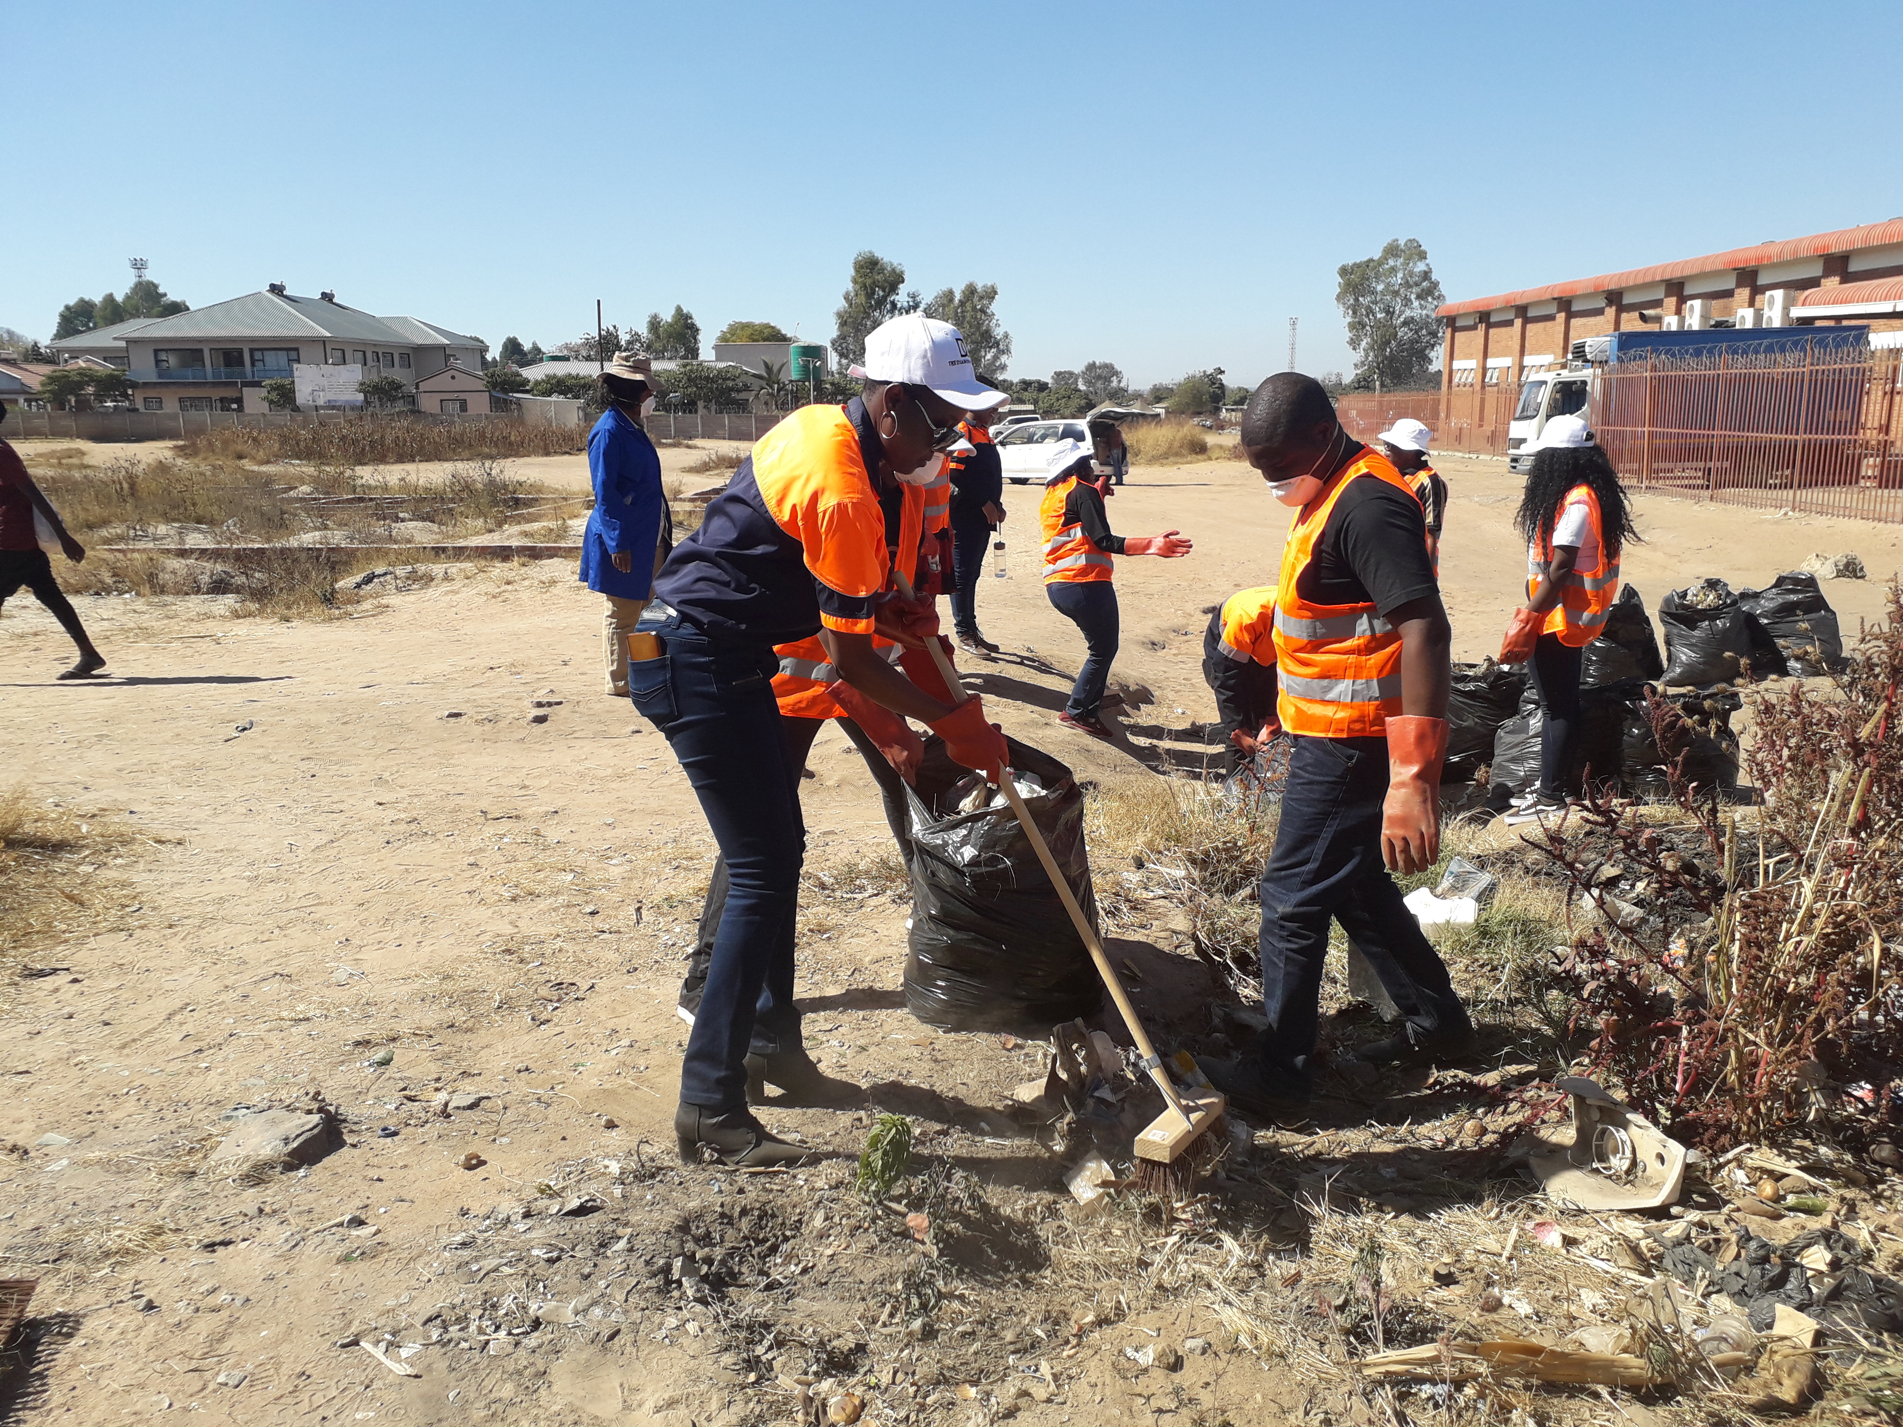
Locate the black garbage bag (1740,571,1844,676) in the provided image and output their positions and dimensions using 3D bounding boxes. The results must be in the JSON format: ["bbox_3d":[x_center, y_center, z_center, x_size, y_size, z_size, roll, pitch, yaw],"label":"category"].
[{"bbox_3d":[5.142,-0.546,9.078,0.620,0.630,0.520,6,13,28],"label":"black garbage bag"}]

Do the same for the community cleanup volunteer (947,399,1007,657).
[{"bbox_3d":[0.149,-1.178,8.996,0.360,1.700,0.480,5,13,24],"label":"community cleanup volunteer"}]

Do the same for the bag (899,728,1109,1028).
[{"bbox_3d":[0.123,0.405,3.777,0.500,0.640,0.500,0,12,0],"label":"bag"}]

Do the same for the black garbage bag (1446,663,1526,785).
[{"bbox_3d":[2.418,0.014,6.887,0.560,0.550,0.550,3,13,17],"label":"black garbage bag"}]

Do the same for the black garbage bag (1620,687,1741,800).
[{"bbox_3d":[3.380,0.097,6.880,0.540,0.500,0.480,5,13,25],"label":"black garbage bag"}]

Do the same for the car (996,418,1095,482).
[{"bbox_3d":[2.307,-6.859,39.368,4.650,1.780,1.830,7,14,33],"label":"car"}]

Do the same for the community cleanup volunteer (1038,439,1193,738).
[{"bbox_3d":[0.858,-0.654,7.891,0.830,1.570,0.500,1,12,6],"label":"community cleanup volunteer"}]

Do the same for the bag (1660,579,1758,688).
[{"bbox_3d":[4.450,-0.469,8.720,0.540,0.600,0.500,5,13,26],"label":"bag"}]

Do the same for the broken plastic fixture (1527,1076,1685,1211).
[{"bbox_3d":[1.336,0.862,3.034,0.310,0.190,0.220,6,13,29],"label":"broken plastic fixture"}]

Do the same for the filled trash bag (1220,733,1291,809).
[{"bbox_3d":[1.329,0.256,6.458,0.400,0.360,0.380,-1,12,0],"label":"filled trash bag"}]

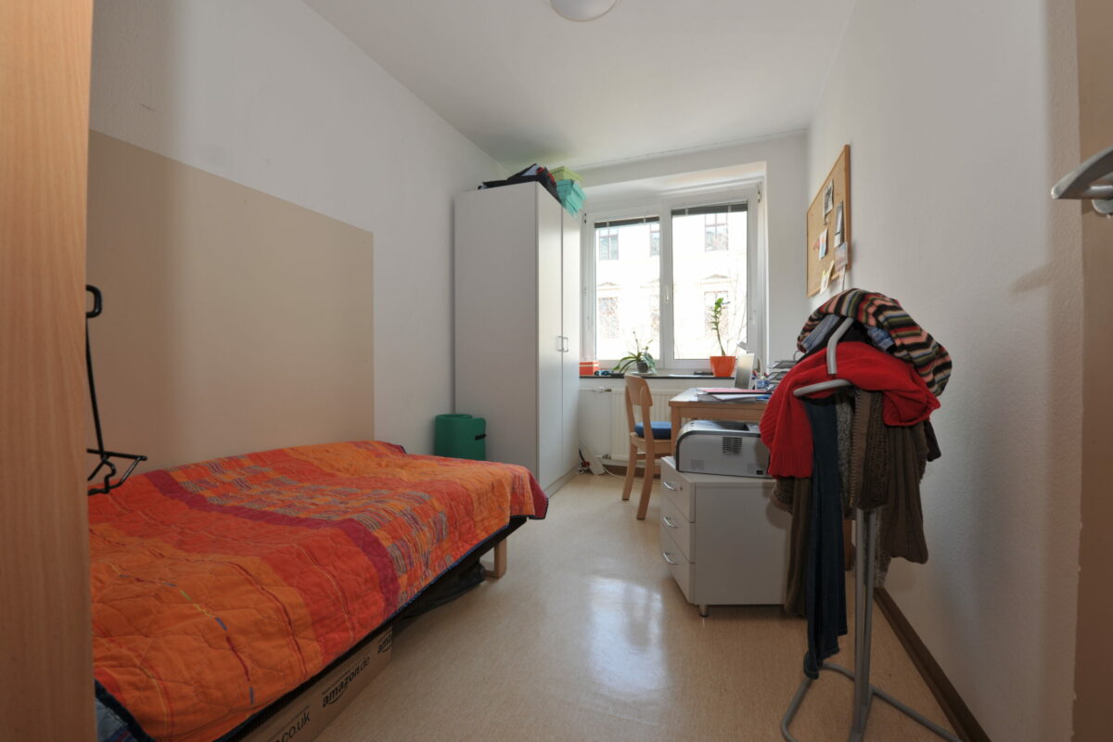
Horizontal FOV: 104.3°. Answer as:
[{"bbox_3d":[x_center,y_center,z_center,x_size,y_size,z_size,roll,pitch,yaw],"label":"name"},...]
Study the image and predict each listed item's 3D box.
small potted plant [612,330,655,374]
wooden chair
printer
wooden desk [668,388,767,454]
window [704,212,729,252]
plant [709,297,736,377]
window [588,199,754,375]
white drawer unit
[{"bbox_3d":[0.656,-0.153,3.668,0.350,0.360,0.300,0,1,21],"label":"small potted plant"},{"bbox_3d":[0.709,0.460,2.781,0.490,0.840,0.420,0,1,-5],"label":"wooden chair"},{"bbox_3d":[0.699,0.307,1.817,0.360,0.180,0.335,0,1,17],"label":"printer"},{"bbox_3d":[1.168,0.514,2.619,0.800,0.736,1.190,0,1,21],"label":"wooden desk"},{"bbox_3d":[7.603,-6.614,20.507,1.030,1.930,0.150,0,1,21],"label":"window"},{"bbox_3d":[1.283,-0.262,3.348,0.200,0.605,0.200,0,1,21],"label":"plant"},{"bbox_3d":[0.941,-0.762,3.759,1.480,1.500,0.100,0,1,21],"label":"window"},{"bbox_3d":[0.728,0.649,1.777,0.500,0.503,0.405,0,1,-1],"label":"white drawer unit"}]

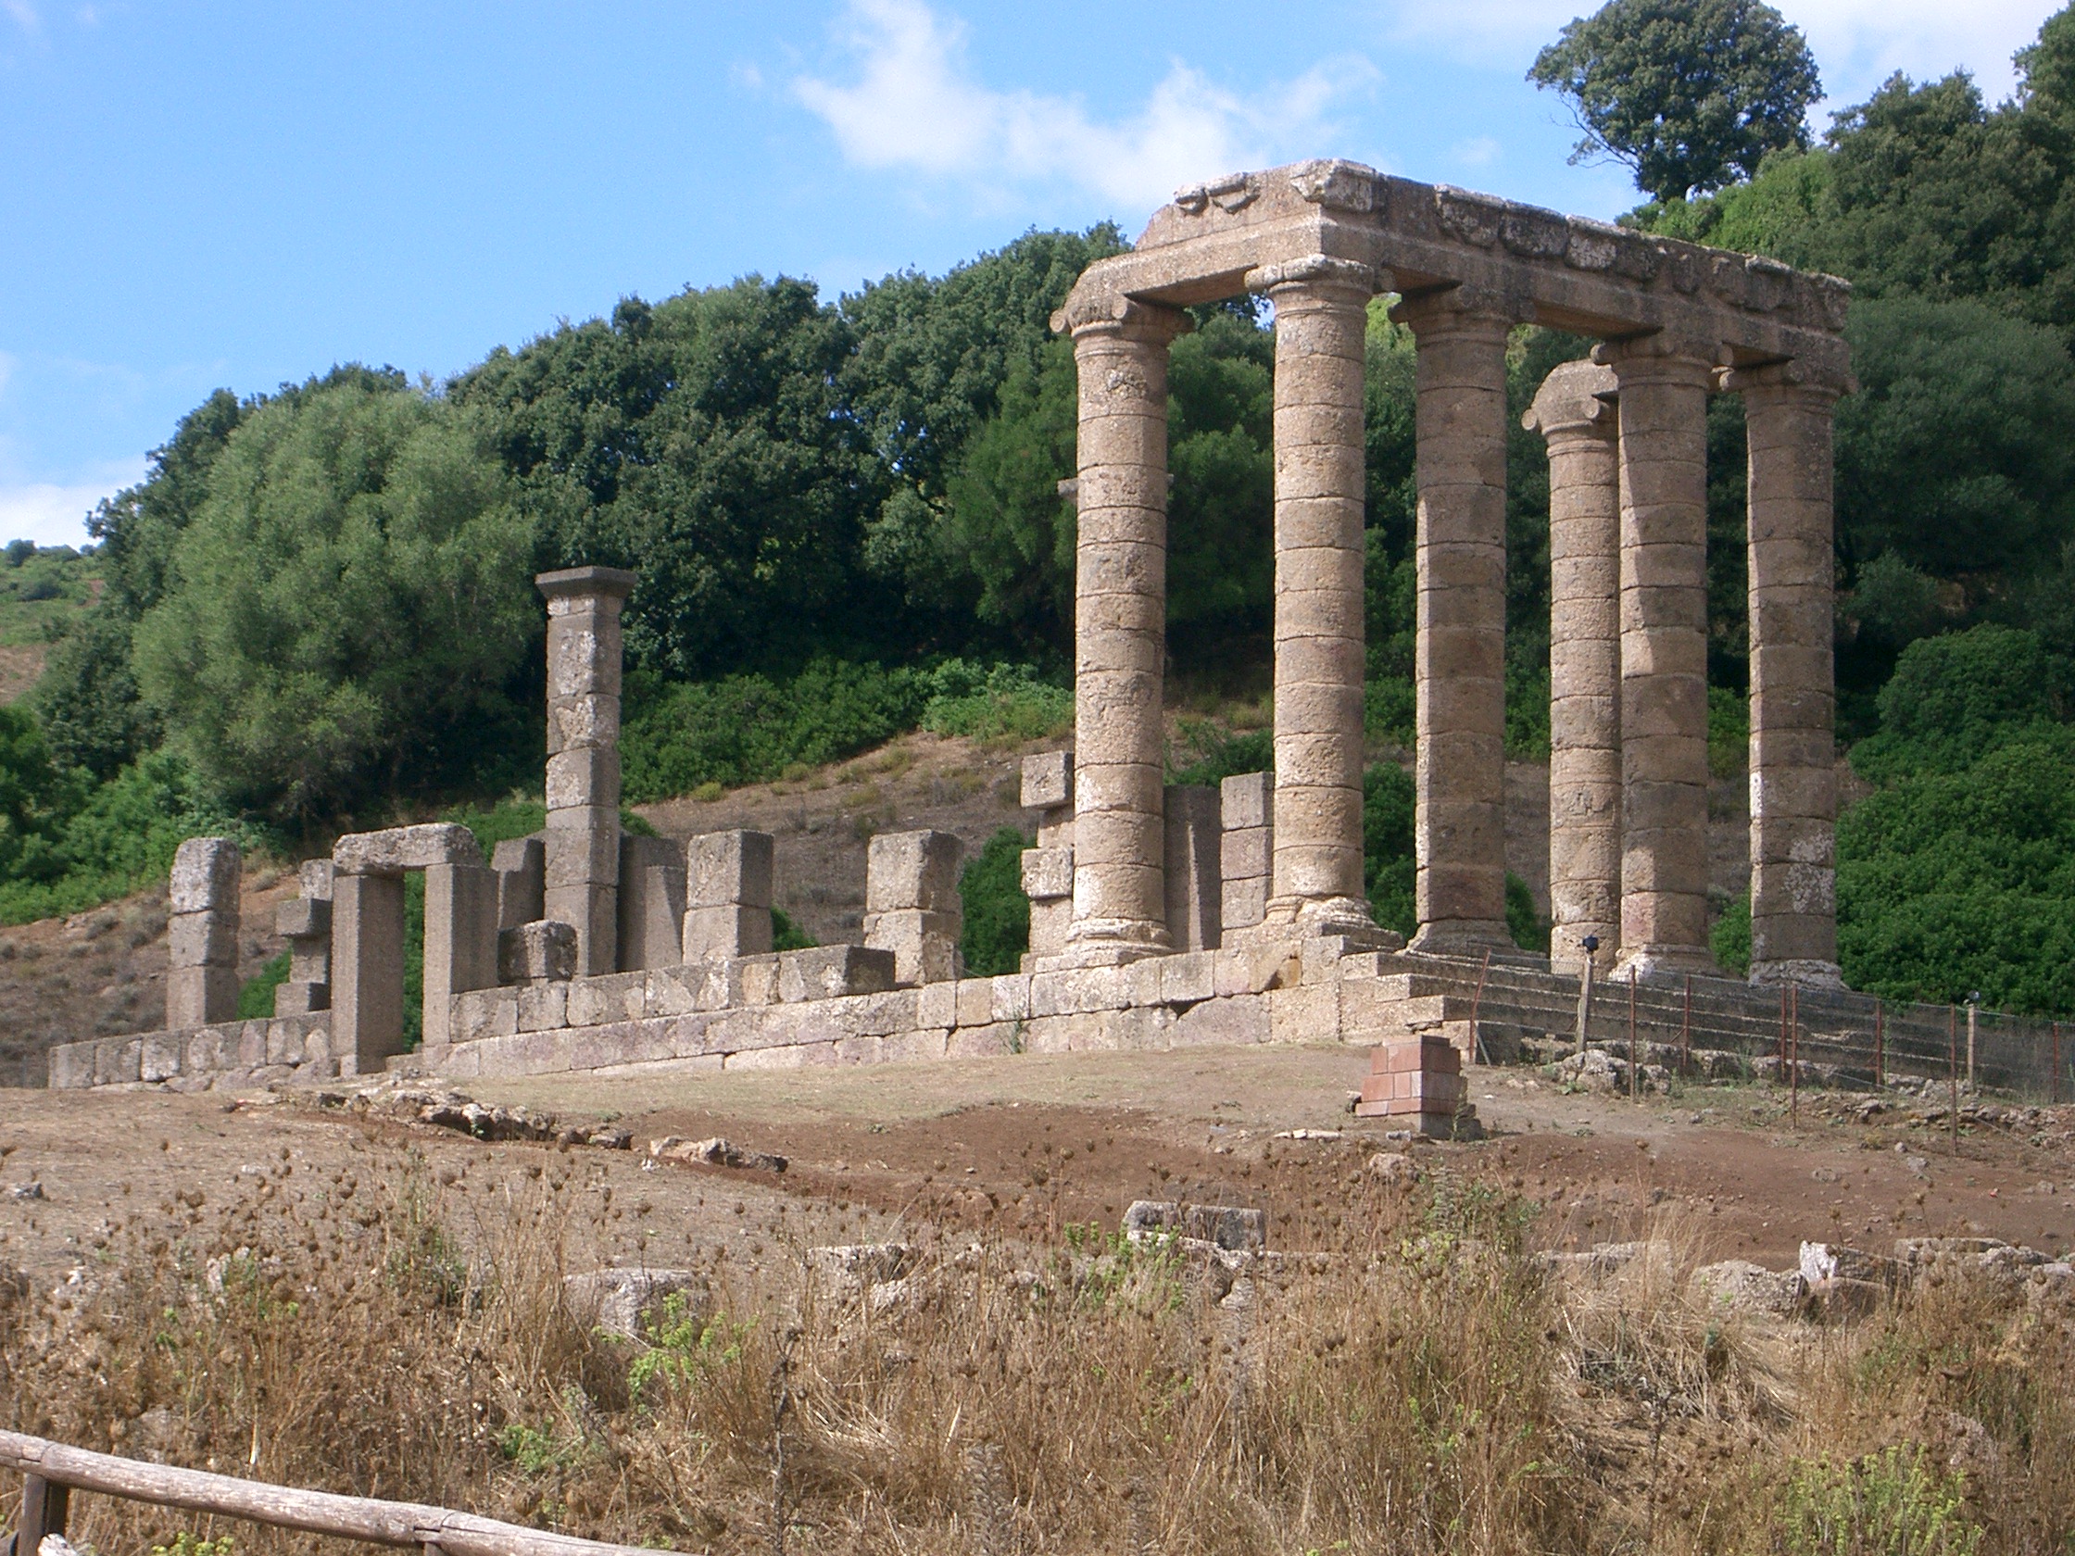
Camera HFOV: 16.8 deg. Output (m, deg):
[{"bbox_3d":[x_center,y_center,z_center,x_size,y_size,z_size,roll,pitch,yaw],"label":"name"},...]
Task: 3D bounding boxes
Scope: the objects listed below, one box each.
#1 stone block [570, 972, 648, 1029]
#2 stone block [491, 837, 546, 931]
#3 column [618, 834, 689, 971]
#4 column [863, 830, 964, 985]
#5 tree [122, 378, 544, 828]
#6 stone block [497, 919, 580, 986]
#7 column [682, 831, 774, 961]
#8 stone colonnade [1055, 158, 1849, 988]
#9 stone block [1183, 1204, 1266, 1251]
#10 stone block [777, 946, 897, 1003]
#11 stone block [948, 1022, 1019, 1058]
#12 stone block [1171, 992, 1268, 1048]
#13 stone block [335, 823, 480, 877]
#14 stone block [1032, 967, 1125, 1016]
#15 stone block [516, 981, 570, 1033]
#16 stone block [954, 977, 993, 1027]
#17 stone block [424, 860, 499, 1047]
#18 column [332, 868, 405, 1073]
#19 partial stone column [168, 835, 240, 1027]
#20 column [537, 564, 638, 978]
[{"bbox_3d":[-4.965,2.737,85.376,0.720,0.595,1.466,8,-12,-42],"label":"stone block"},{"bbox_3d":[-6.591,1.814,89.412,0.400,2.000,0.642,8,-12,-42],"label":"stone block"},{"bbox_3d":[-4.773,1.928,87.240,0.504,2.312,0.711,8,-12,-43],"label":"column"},{"bbox_3d":[-1.380,1.626,79.468,0.600,1.930,0.980,8,-11,-43],"label":"column"},{"bbox_3d":[-13.041,-3.230,130.000,7.300,8.000,7.100,0,-8,0],"label":"tree"},{"bbox_3d":[-5.970,2.135,84.073,0.520,0.680,0.880,8,-11,-43],"label":"stone block"},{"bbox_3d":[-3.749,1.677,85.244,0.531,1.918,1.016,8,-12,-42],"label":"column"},{"bbox_3d":[4.742,-1.794,78.328,9.020,8.460,4.340,8,-11,-43],"label":"stone colonnade"},{"bbox_3d":[1.160,3.263,50.423,0.783,0.293,0.500,8,-12,-42],"label":"stone block"},{"bbox_3d":[-2.258,2.245,79.011,0.740,0.560,1.150,8,-11,-43],"label":"stone block"},{"bbox_3d":[-0.382,3.029,80.325,0.650,0.345,1.190,8,-12,-42],"label":"stone block"},{"bbox_3d":[2.251,2.726,77.526,0.650,0.565,1.553,8,-12,-42],"label":"stone block"},{"bbox_3d":[-7.558,0.933,84.713,0.660,0.480,2.160,8,-11,-43],"label":"stone block"},{"bbox_3d":[0.641,2.396,77.574,0.547,0.425,1.512,8,-12,-43],"label":"stone block"},{"bbox_3d":[-5.714,2.785,84.234,0.586,0.541,0.924,8,-12,-43],"label":"stone block"},{"bbox_3d":[-0.462,2.502,77.001,0.620,0.500,0.580,8,-11,-43],"label":"stone block"},{"bbox_3d":[-7.210,2.262,87.893,0.740,2.252,0.523,8,-12,-42],"label":"stone block"},{"bbox_3d":[-8.123,2.396,85.110,0.700,2.370,0.520,8,-11,-43],"label":"column"},{"bbox_3d":[-10.692,2.080,90.025,0.504,2.524,0.858,8,-12,-43],"label":"partial stone column"},{"bbox_3d":[-5.520,0.139,85.376,0.697,5.291,1.061,8,-12,-43],"label":"column"}]

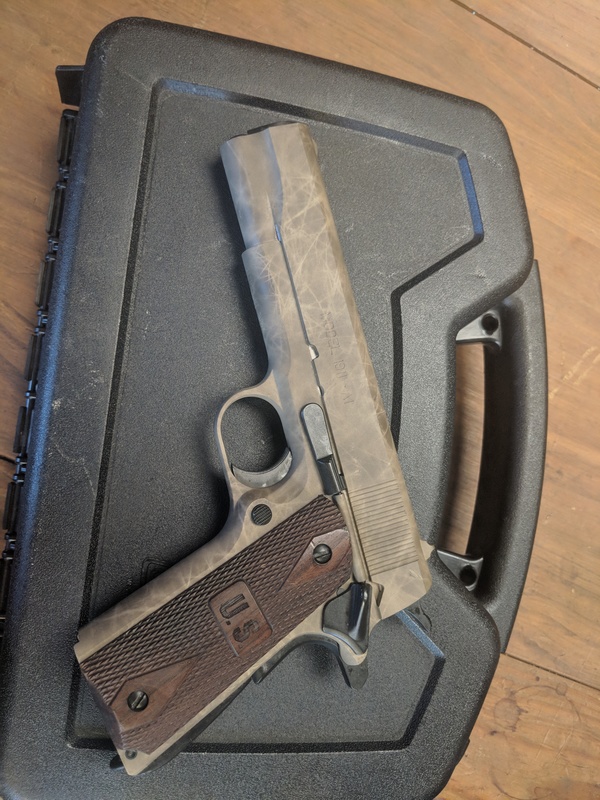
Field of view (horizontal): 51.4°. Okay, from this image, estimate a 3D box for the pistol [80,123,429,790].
[{"bbox_3d":[-0.028,0.011,0.236,0.140,0.034,0.218,-15,88,-11],"label":"pistol"}]

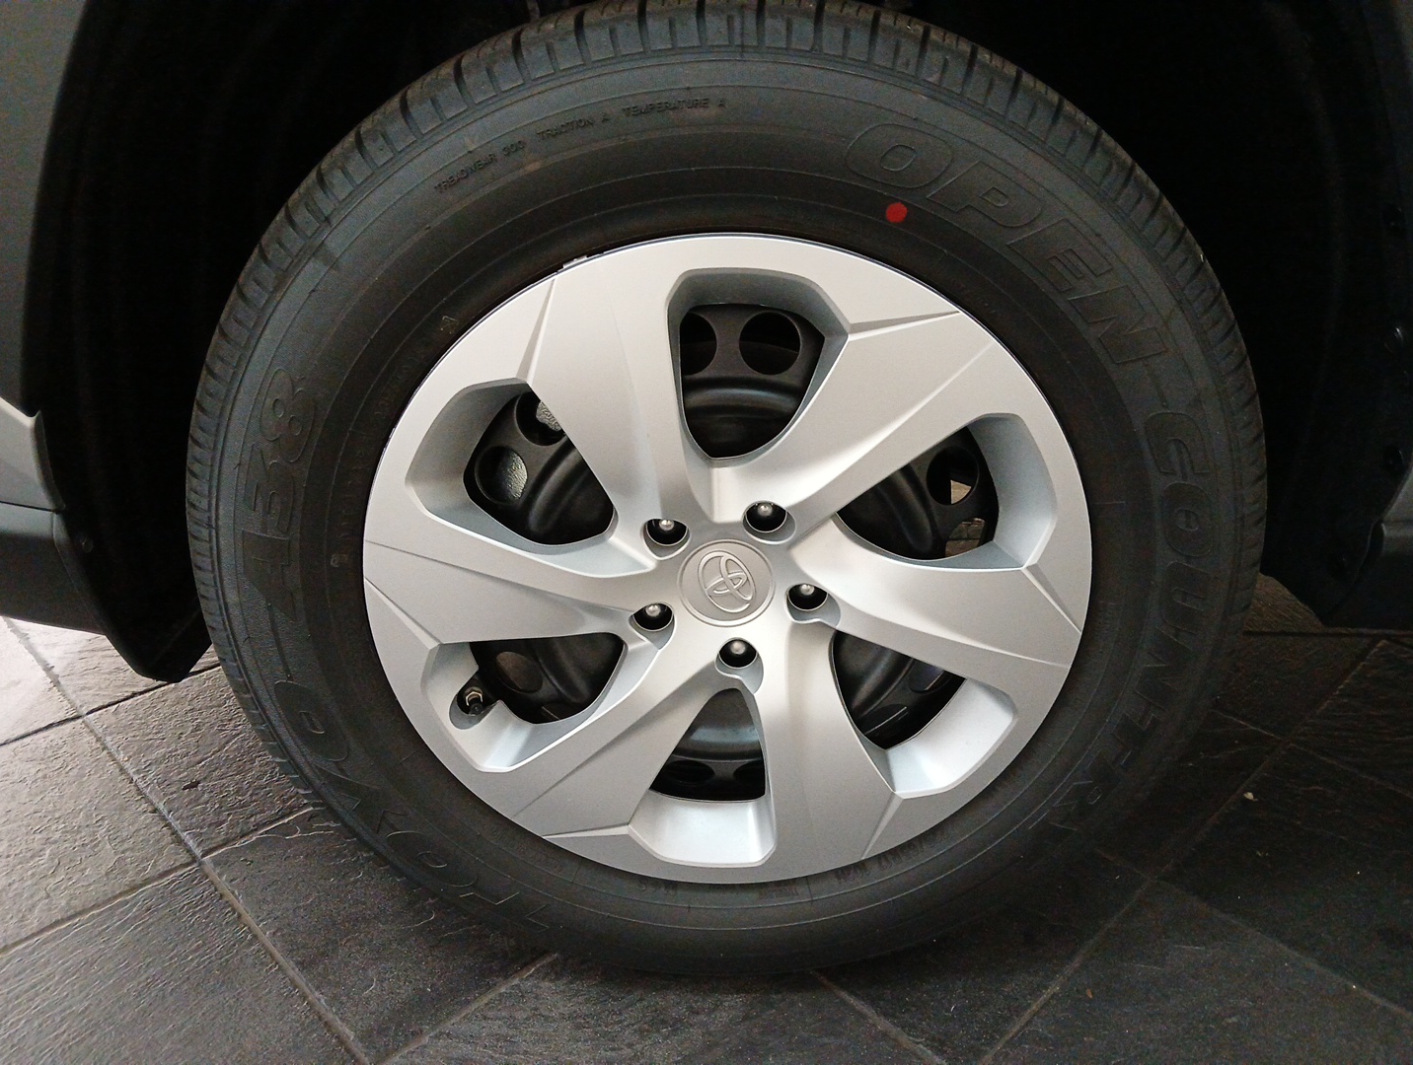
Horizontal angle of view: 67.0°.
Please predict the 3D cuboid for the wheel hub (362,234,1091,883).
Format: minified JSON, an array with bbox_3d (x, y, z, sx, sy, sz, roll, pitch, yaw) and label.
[{"bbox_3d":[0.012,0.034,0.698,0.457,0.457,0.075,1,25,0],"label":"wheel hub"}]

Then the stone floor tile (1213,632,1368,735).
[{"bbox_3d":[0.619,0.140,1.339,0.298,0.012,0.298,-21,33,-40],"label":"stone floor tile"}]

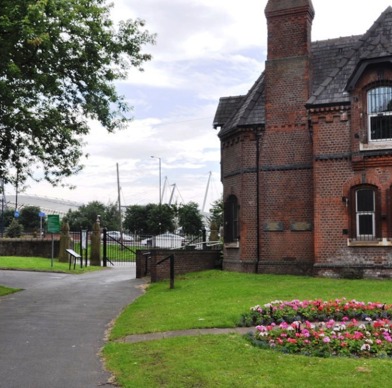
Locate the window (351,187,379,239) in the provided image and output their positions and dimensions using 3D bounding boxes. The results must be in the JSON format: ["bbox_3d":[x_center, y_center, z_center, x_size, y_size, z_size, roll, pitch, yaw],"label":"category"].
[{"bbox_3d":[5.430,0.603,18.588,0.900,1.690,0.220,-2,-5,26],"label":"window"}]

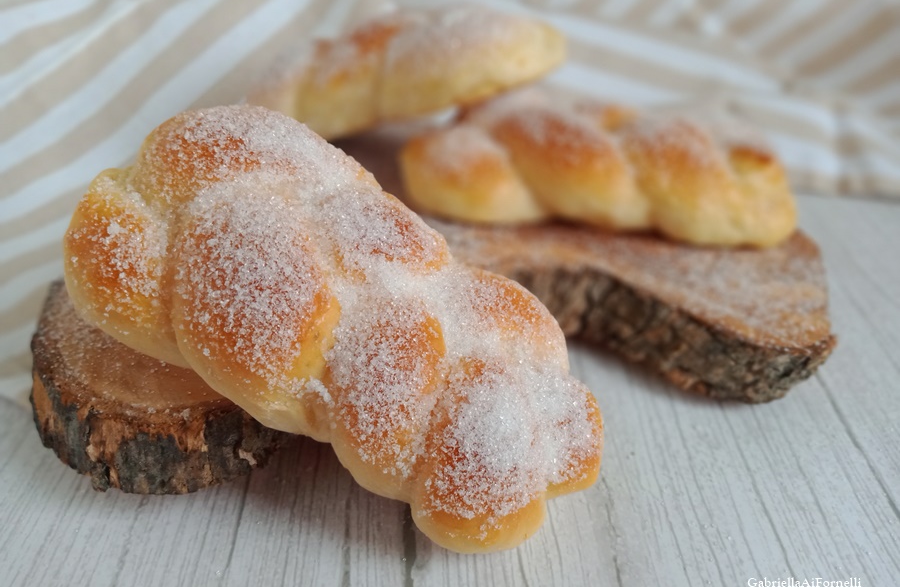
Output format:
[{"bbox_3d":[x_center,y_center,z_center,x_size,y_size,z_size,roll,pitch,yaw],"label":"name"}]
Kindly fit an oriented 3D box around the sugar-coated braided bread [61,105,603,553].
[{"bbox_3d":[-0.023,0.006,0.184,0.145,0.041,0.076,35,52,-5],"label":"sugar-coated braided bread"}]

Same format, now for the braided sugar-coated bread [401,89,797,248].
[{"bbox_3d":[0.052,-0.049,0.256,0.137,0.038,0.069,8,38,11],"label":"braided sugar-coated bread"}]

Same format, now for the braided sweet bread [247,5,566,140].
[{"bbox_3d":[-0.021,-0.103,0.311,0.140,0.038,0.071,-14,34,-2],"label":"braided sweet bread"}]

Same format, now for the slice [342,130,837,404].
[{"bbox_3d":[0.031,-0.026,0.283,0.224,0.031,0.102,19,41,24],"label":"slice"}]

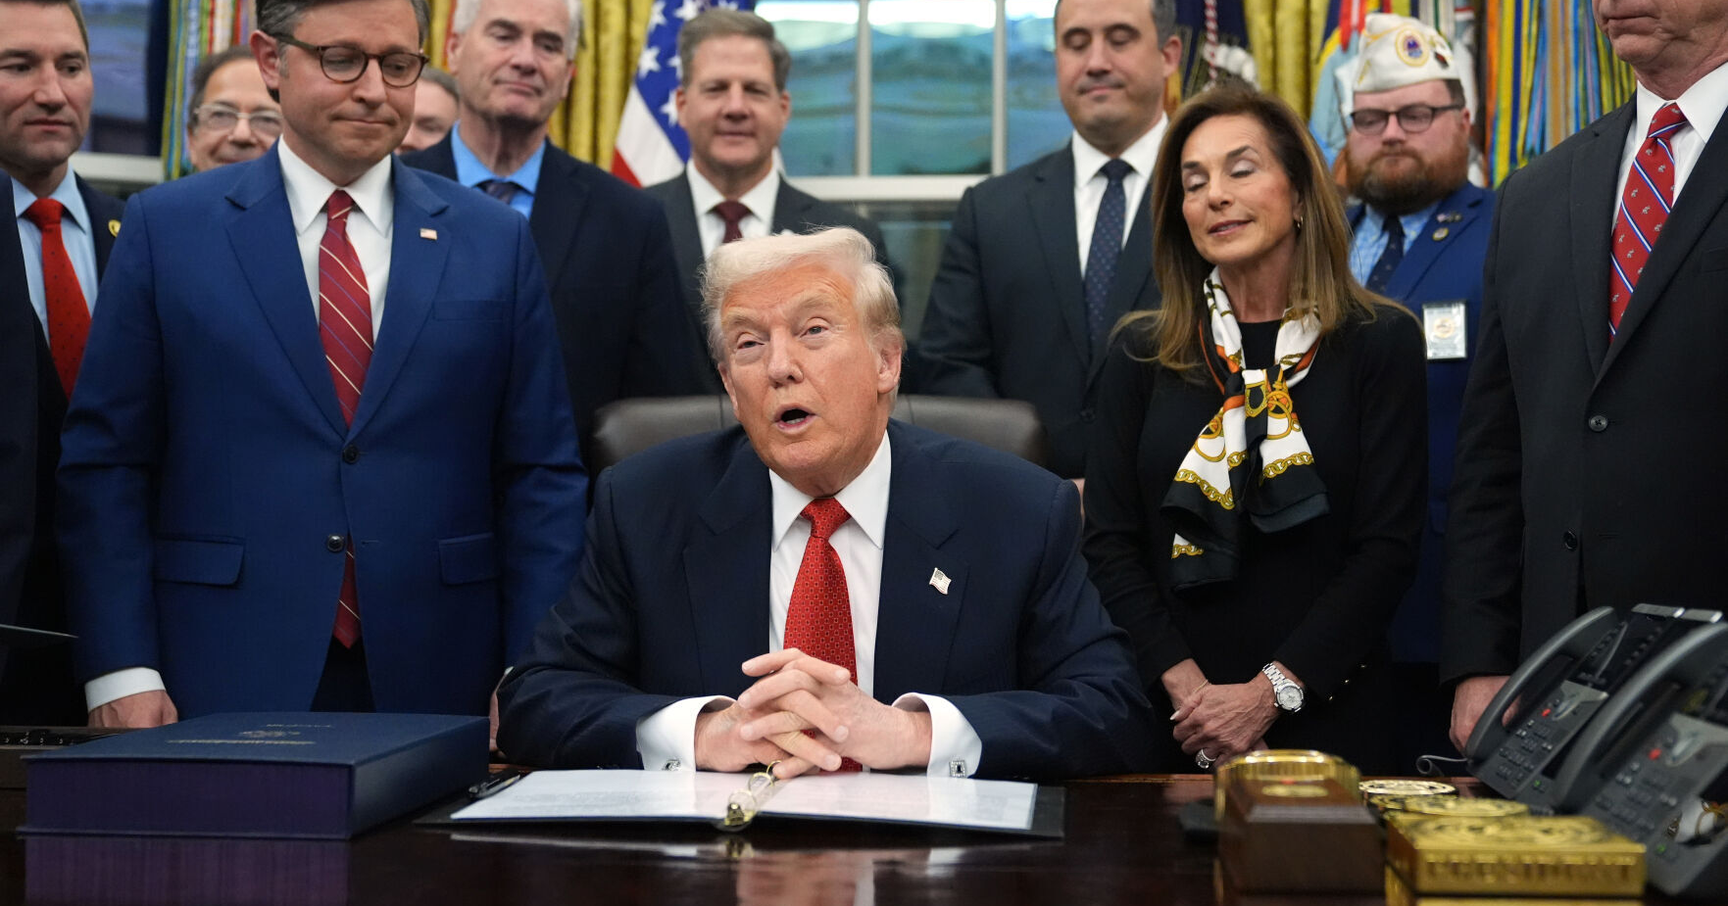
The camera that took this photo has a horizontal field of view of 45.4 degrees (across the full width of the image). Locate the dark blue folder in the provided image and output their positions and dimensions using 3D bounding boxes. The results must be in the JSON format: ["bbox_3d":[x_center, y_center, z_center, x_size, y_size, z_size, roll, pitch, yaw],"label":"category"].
[{"bbox_3d":[-0.526,0.279,1.816,0.281,0.060,0.365,0,-1,6],"label":"dark blue folder"}]

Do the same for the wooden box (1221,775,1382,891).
[{"bbox_3d":[0.311,0.276,1.490,0.098,0.058,0.155,0,-1,3],"label":"wooden box"}]

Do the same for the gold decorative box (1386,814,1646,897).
[{"bbox_3d":[0.459,0.288,1.476,0.157,0.034,0.140,0,-1,3],"label":"gold decorative box"}]

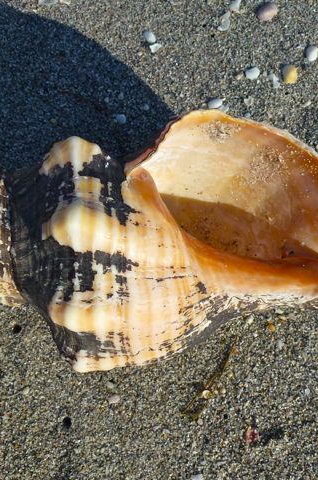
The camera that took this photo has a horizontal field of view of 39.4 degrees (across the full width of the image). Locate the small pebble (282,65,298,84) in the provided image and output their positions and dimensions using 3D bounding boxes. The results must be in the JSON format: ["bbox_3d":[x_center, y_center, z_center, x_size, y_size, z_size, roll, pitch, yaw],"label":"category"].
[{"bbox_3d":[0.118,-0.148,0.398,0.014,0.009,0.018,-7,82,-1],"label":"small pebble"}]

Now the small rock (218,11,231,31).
[{"bbox_3d":[0.055,-0.183,0.369,0.009,0.006,0.020,18,78,4],"label":"small rock"}]

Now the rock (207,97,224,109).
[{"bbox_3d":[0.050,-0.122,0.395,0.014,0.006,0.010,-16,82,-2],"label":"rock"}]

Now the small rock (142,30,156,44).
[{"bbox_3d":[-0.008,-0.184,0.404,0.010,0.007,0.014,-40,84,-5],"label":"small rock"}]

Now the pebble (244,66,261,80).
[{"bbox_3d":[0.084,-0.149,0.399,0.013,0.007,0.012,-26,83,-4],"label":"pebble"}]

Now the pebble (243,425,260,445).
[{"bbox_3d":[0.061,0.130,0.296,0.009,0.007,0.011,-3,77,-1],"label":"pebble"}]

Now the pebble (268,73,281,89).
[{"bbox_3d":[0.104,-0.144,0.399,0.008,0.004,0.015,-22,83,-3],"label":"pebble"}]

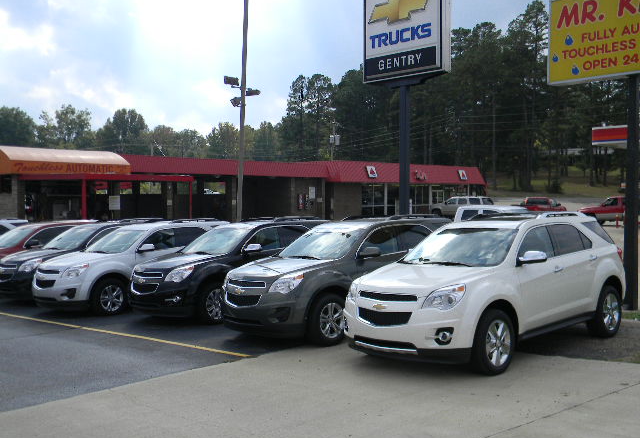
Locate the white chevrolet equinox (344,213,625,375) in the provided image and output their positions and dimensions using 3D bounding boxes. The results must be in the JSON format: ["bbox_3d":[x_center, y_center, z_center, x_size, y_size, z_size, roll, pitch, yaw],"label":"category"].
[{"bbox_3d":[2.360,0.805,8.847,4.770,1.730,1.870,-2,1,-43],"label":"white chevrolet equinox"}]

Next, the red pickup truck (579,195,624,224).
[{"bbox_3d":[18.239,-0.460,40.000,5.300,1.800,1.950,0,1,14],"label":"red pickup truck"}]

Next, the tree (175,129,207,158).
[{"bbox_3d":[-16.538,-5.662,85.000,4.400,11.540,4.400,0,1,0],"label":"tree"}]

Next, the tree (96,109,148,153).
[{"bbox_3d":[-23.738,-6.621,80.000,6.200,13.560,6.200,0,1,0],"label":"tree"}]

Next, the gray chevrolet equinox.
[{"bbox_3d":[0.635,0.827,10.594,4.770,1.730,1.870,-2,1,-42],"label":"gray chevrolet equinox"}]

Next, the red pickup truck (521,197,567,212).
[{"bbox_3d":[13.788,-0.480,42.000,1.950,1.800,5.300,0,1,42],"label":"red pickup truck"}]

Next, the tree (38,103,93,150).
[{"bbox_3d":[-30.589,-6.862,80.000,6.800,14.040,6.800,0,1,0],"label":"tree"}]

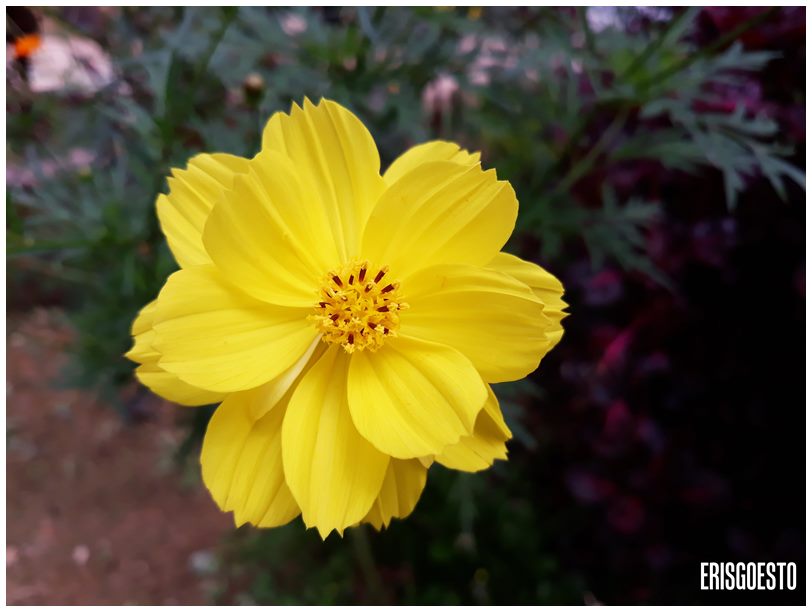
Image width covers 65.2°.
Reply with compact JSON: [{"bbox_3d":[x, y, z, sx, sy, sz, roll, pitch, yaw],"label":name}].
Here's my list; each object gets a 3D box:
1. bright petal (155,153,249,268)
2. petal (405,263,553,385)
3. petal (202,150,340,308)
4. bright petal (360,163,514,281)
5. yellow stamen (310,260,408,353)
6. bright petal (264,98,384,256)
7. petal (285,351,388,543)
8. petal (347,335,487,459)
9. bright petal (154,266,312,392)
[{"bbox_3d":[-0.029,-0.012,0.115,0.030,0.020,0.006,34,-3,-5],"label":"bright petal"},{"bbox_3d":[0.012,0.002,0.111,0.027,0.021,0.007,4,-1,22],"label":"petal"},{"bbox_3d":[-0.021,-0.013,0.110,0.020,0.028,0.007,-37,25,-5],"label":"petal"},{"bbox_3d":[0.006,-0.013,0.111,0.027,0.022,0.007,-34,4,22],"label":"bright petal"},{"bbox_3d":[-0.008,0.000,0.112,0.017,0.017,0.009,0,-6,0],"label":"yellow stamen"},{"bbox_3d":[-0.012,-0.022,0.113,0.021,0.028,0.006,-10,11,-4],"label":"bright petal"},{"bbox_3d":[-0.013,0.024,0.113,0.019,0.033,0.006,5,-8,-5],"label":"petal"},{"bbox_3d":[0.000,0.014,0.109,0.027,0.007,0.020,37,84,31],"label":"petal"},{"bbox_3d":[-0.029,0.004,0.111,0.028,0.022,0.007,-6,0,-20],"label":"bright petal"}]

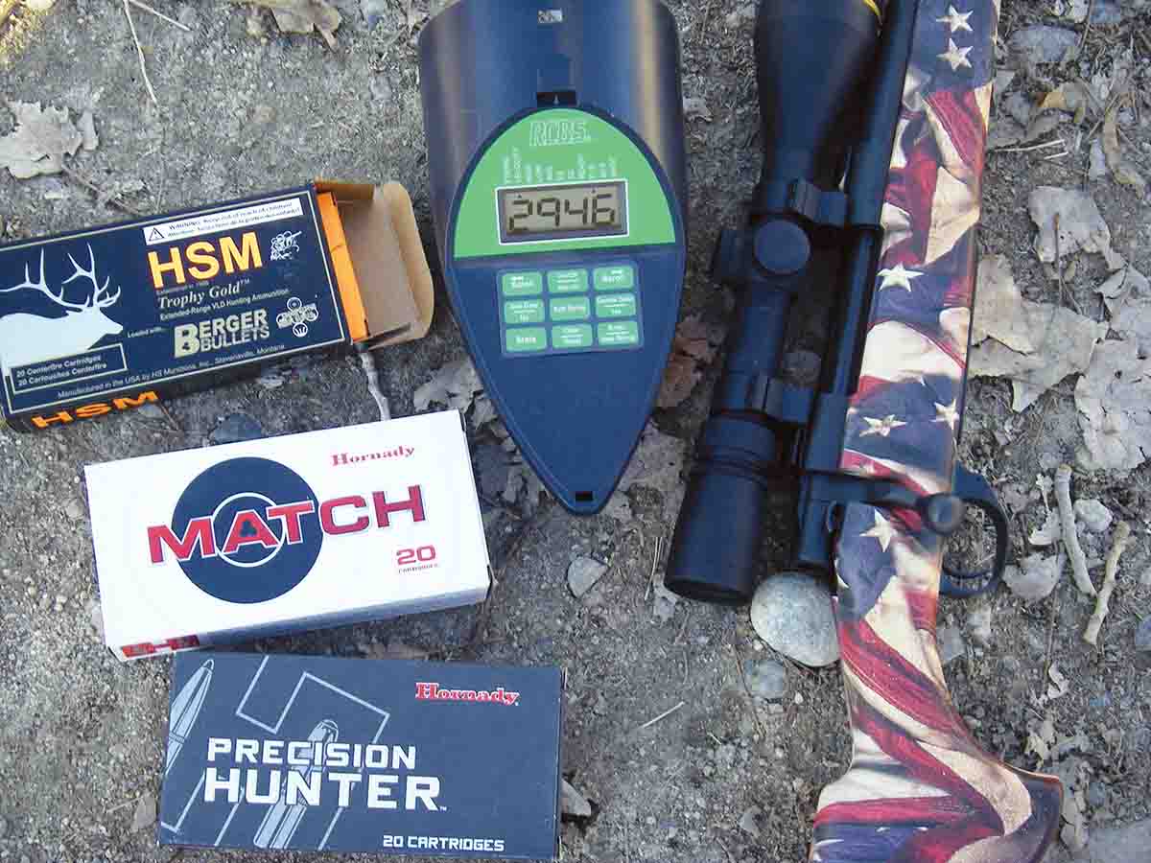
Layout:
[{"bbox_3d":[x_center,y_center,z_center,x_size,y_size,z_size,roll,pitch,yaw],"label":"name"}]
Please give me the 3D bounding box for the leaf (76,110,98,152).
[{"bbox_3d":[-0.235,-0.145,0.882,0.009,0.005,0.021,-11,77,-7],"label":"leaf"}]

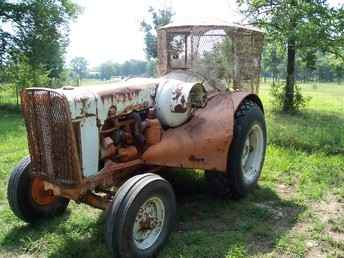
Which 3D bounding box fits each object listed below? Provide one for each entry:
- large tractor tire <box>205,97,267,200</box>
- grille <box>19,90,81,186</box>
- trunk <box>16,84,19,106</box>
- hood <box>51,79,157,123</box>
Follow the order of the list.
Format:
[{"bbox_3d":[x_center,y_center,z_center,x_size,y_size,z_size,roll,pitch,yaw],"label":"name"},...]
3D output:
[{"bbox_3d":[1.009,0.345,5.003,0.430,1.470,1.470,6,11,34],"label":"large tractor tire"},{"bbox_3d":[-1.072,0.059,3.029,0.630,0.800,0.150,6,16,34],"label":"grille"},{"bbox_3d":[-8.459,-1.834,18.500,0.110,1.300,0.110,0,9,0],"label":"trunk"},{"bbox_3d":[-0.748,-0.302,3.459,0.610,0.360,1.250,6,15,34],"label":"hood"}]

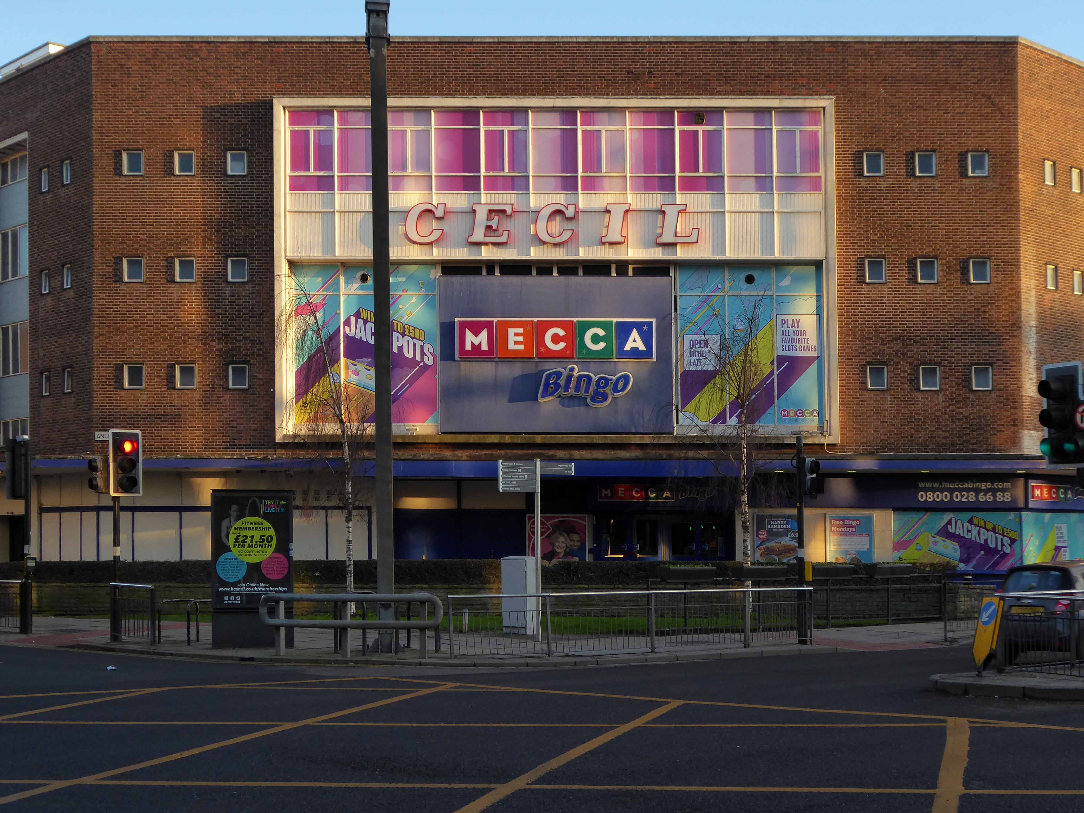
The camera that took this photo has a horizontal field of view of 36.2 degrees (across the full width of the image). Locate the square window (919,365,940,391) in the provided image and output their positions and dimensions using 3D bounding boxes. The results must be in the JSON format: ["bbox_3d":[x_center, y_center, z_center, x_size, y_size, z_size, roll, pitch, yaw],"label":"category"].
[{"bbox_3d":[9.792,-0.716,41.900,0.534,0.641,0.140,-1,-3,0],"label":"square window"}]

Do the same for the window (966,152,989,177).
[{"bbox_3d":[11.089,-6.158,42.200,0.550,0.620,0.130,0,-2,0],"label":"window"}]

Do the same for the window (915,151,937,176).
[{"bbox_3d":[9.696,-6.125,41.900,0.556,0.641,0.140,-1,-3,0],"label":"window"}]

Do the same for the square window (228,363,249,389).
[{"bbox_3d":[-7.673,-0.761,42.004,0.525,0.625,0.120,0,-2,0],"label":"square window"}]

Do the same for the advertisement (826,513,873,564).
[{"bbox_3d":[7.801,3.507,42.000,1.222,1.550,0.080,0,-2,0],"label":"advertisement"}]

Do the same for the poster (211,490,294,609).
[{"bbox_3d":[-4.659,2.302,26.700,1.340,1.920,0.160,0,-2,0],"label":"poster"}]

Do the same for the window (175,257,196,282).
[{"bbox_3d":[-9.033,-3.454,42.049,0.525,0.625,0.120,0,-2,0],"label":"window"}]

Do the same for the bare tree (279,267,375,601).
[{"bbox_3d":[-4.657,0.707,36.000,2.200,7.500,2.100,0,-2,0],"label":"bare tree"}]

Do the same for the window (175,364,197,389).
[{"bbox_3d":[-9.013,-0.761,42.008,0.525,0.625,0.120,0,-2,0],"label":"window"}]

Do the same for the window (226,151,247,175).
[{"bbox_3d":[-7.707,-6.147,41.900,0.513,0.641,0.140,-1,-3,0],"label":"window"}]

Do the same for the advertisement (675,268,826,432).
[{"bbox_3d":[5.282,-1.503,42.077,3.693,4.165,0.100,0,-2,0],"label":"advertisement"}]

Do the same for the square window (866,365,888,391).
[{"bbox_3d":[8.478,-0.739,41.956,0.525,0.625,0.120,0,-2,0],"label":"square window"}]

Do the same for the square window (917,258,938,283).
[{"bbox_3d":[9.808,-3.456,42.200,0.530,0.630,0.130,0,-2,0],"label":"square window"}]

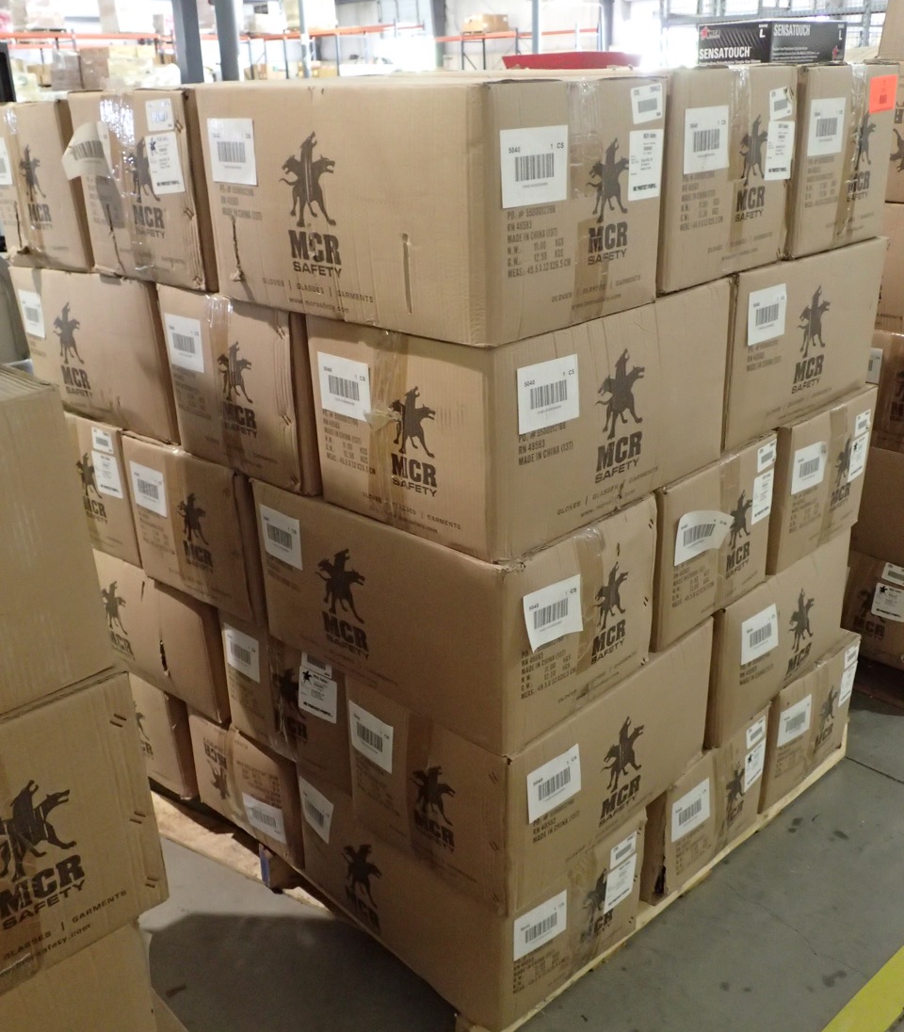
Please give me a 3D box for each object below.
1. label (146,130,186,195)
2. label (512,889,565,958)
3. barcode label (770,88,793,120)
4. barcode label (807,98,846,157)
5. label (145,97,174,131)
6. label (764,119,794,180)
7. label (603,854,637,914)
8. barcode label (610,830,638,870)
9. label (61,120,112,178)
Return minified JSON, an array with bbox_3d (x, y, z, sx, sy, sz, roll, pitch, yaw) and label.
[{"bbox_3d":[-0.411,-0.505,1.496,0.084,0.080,0.005,13,27,43],"label":"label"},{"bbox_3d":[0.126,0.577,1.473,0.105,0.075,0.008,-16,26,-39],"label":"label"},{"bbox_3d":[0.450,-0.564,1.428,0.006,0.039,0.058,17,29,38],"label":"barcode label"},{"bbox_3d":[0.550,-0.571,1.533,0.102,0.076,0.008,-22,30,-38],"label":"barcode label"},{"bbox_3d":[-0.400,-0.549,1.433,0.064,0.039,0.006,17,29,38],"label":"label"},{"bbox_3d":[0.457,-0.508,1.454,0.067,0.076,0.008,-20,28,-38],"label":"label"},{"bbox_3d":[0.261,0.570,1.619,0.067,0.074,0.008,-18,27,-38],"label":"label"},{"bbox_3d":[0.263,0.513,1.600,0.064,0.040,0.008,-19,28,-40],"label":"barcode label"},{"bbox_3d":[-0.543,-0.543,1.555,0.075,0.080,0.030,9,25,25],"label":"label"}]

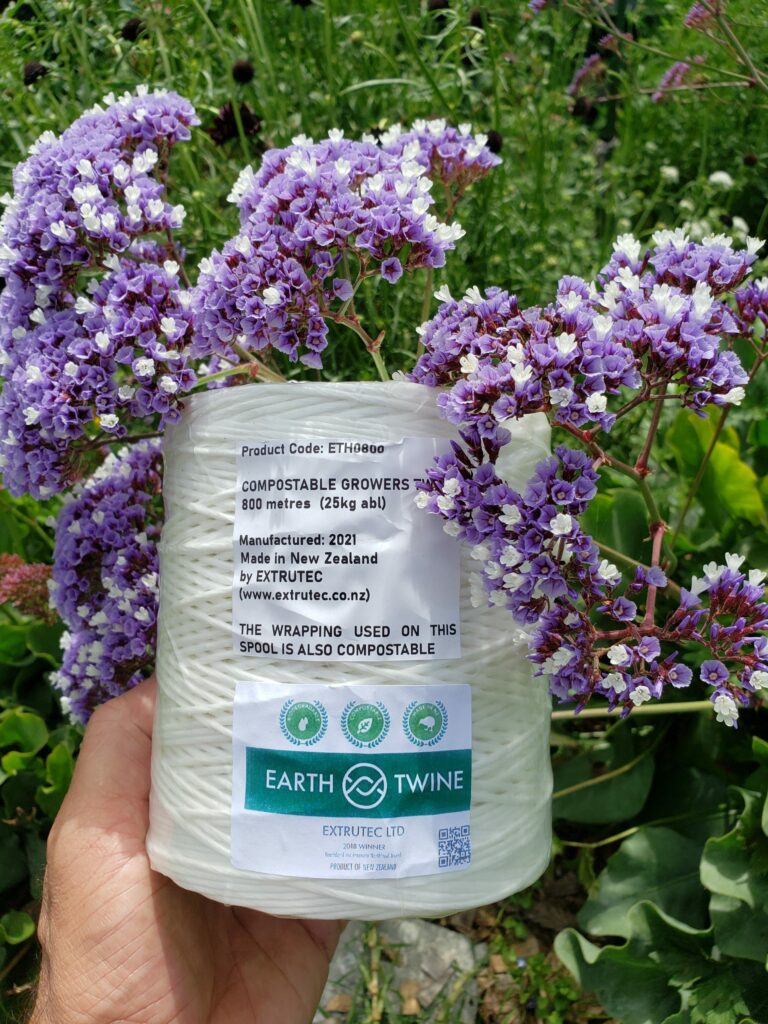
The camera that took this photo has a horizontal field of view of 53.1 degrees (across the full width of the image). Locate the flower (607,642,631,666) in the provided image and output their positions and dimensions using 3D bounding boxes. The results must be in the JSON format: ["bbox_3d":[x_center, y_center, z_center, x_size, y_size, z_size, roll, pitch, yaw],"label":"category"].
[{"bbox_3d":[0.094,0.057,0.308,0.009,0.009,0.007,18,5,26],"label":"flower"}]

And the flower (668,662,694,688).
[{"bbox_3d":[0.094,0.052,0.245,0.008,0.008,0.007,-5,15,-19],"label":"flower"}]

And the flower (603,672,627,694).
[{"bbox_3d":[0.092,0.069,0.308,0.009,0.009,0.007,15,8,23],"label":"flower"}]

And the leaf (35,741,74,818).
[{"bbox_3d":[-0.256,0.209,0.600,0.036,0.020,0.062,-5,70,-8],"label":"leaf"}]

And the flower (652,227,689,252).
[{"bbox_3d":[0.091,-0.087,0.245,0.011,0.009,0.009,0,22,0],"label":"flower"}]

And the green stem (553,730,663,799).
[{"bbox_3d":[0.145,0.165,0.500,0.090,0.006,0.006,-32,0,-18],"label":"green stem"}]

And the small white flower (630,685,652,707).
[{"bbox_3d":[0.102,0.073,0.306,0.009,0.009,0.007,10,6,15],"label":"small white flower"}]

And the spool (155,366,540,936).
[{"bbox_3d":[-0.009,0.040,0.267,0.133,0.143,0.133,2,-5,-2],"label":"spool"}]

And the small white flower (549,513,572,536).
[{"bbox_3d":[0.053,0.004,0.230,0.007,0.007,0.006,1,14,3],"label":"small white flower"}]

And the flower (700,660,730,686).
[{"bbox_3d":[0.132,0.065,0.308,0.011,0.011,0.008,18,-5,26],"label":"flower"}]

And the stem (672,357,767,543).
[{"bbox_3d":[0.182,-0.033,0.420,0.006,0.122,0.006,25,12,0],"label":"stem"}]

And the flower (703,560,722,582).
[{"bbox_3d":[0.107,0.019,0.250,0.007,0.007,0.007,1,14,6],"label":"flower"}]

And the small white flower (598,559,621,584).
[{"bbox_3d":[0.071,0.019,0.242,0.007,0.008,0.007,-4,14,-16],"label":"small white flower"}]

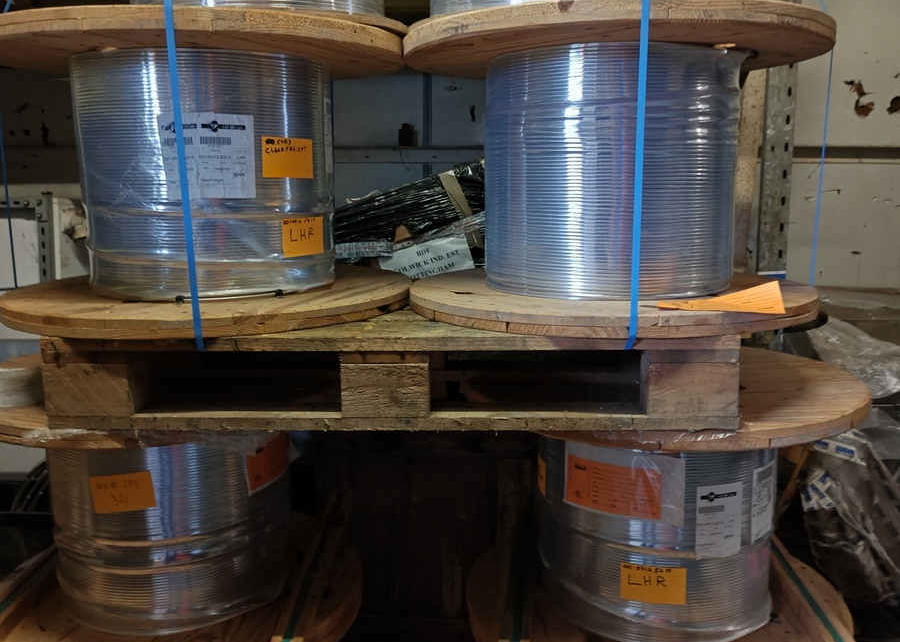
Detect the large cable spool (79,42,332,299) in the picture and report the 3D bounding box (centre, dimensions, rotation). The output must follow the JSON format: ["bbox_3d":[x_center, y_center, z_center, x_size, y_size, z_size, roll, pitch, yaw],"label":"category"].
[{"bbox_3d":[-0.511,-0.307,1.717,0.508,0.467,0.508,-1,10,0],"label":"large cable spool"}]

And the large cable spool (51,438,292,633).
[{"bbox_3d":[-0.643,0.384,1.867,0.519,0.470,0.519,-1,10,0],"label":"large cable spool"}]

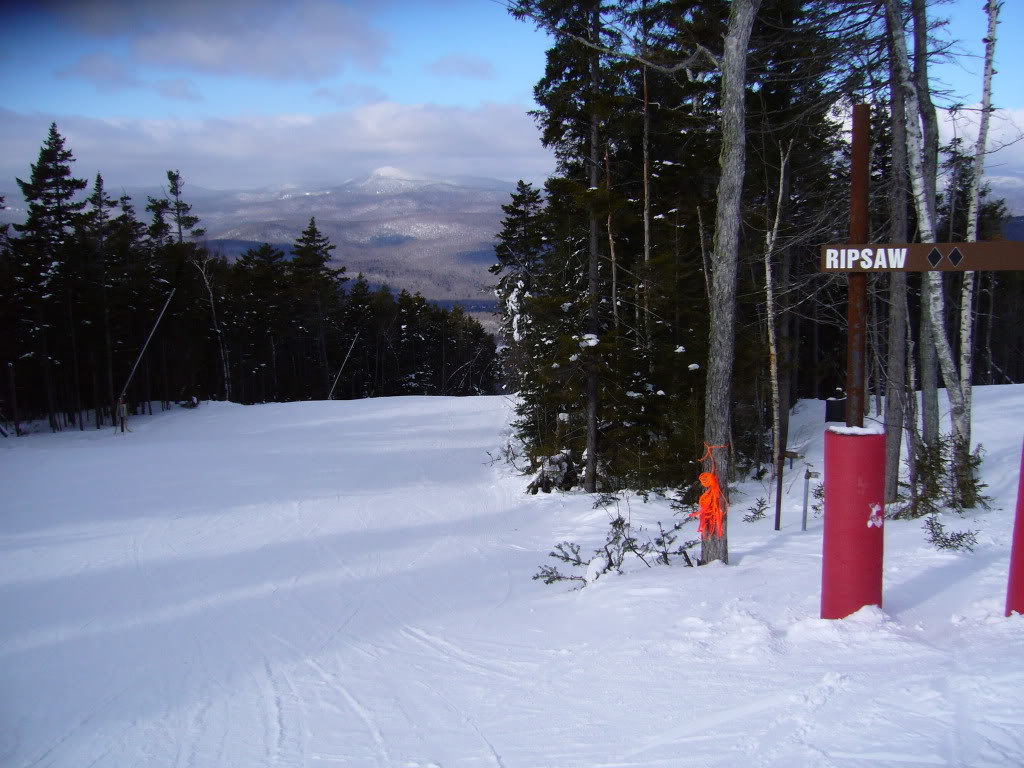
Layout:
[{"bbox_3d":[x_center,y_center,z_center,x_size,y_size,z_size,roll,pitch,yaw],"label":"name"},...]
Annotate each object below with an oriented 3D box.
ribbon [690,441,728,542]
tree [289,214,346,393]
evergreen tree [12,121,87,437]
[{"bbox_3d":[1.402,0.759,7.285,0.268,0.715,0.200,2,11,11],"label":"ribbon"},{"bbox_3d":[-11.097,-4.220,59.041,3.419,10.528,3.419,0,10,0],"label":"tree"},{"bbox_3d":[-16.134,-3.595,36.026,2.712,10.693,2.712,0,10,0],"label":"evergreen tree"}]

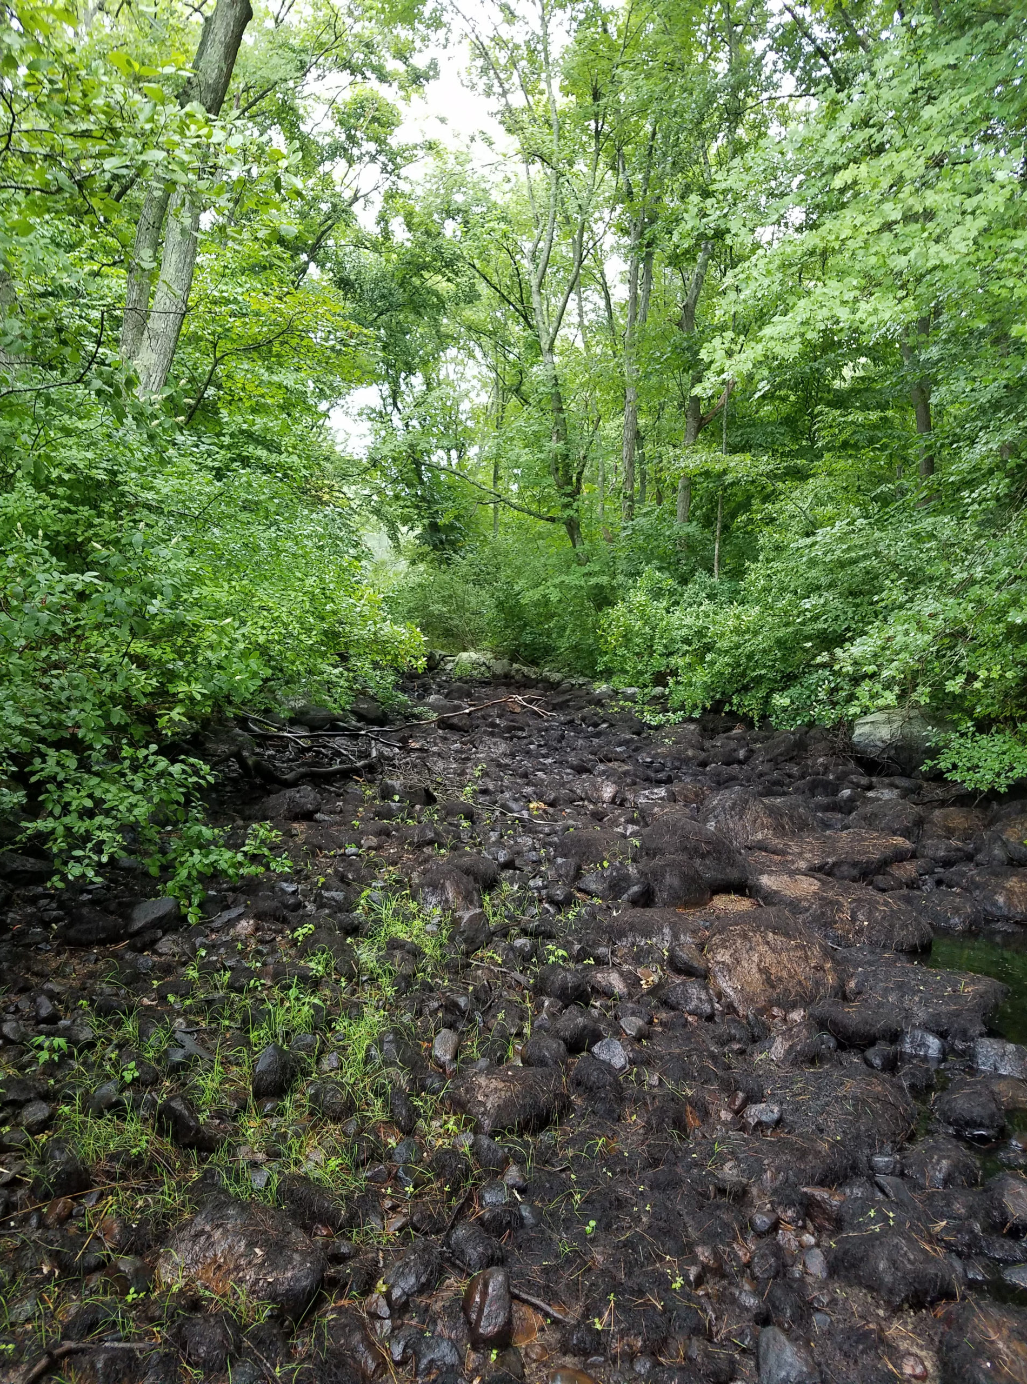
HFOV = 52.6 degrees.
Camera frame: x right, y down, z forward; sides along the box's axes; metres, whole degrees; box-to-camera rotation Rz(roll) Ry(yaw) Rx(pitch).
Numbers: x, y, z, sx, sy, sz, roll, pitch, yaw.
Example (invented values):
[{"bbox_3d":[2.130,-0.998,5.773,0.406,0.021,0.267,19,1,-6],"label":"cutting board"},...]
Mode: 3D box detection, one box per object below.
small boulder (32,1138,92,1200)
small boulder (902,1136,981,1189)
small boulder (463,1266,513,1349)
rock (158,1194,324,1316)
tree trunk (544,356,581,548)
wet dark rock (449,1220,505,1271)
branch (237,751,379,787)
[{"bbox_3d":[-1.142,1.202,2.626,0.135,0.126,0.149,-2,5,-23],"label":"small boulder"},{"bbox_3d":[1.121,1.234,2.729,0.194,0.101,0.155,2,5,22],"label":"small boulder"},{"bbox_3d":[-0.054,1.279,2.166,0.105,0.108,0.173,1,5,0],"label":"small boulder"},{"bbox_3d":[-0.599,1.235,2.292,0.341,0.161,0.273,2,5,15],"label":"rock"},{"bbox_3d":[0.899,-4.378,19.000,0.600,3.498,0.500,1,5,0],"label":"tree trunk"},{"bbox_3d":[-0.081,1.245,2.340,0.126,0.083,0.120,0,5,-2],"label":"wet dark rock"},{"bbox_3d":[-1.664,0.625,8.400,1.118,0.260,0.320,0,5,0],"label":"branch"}]

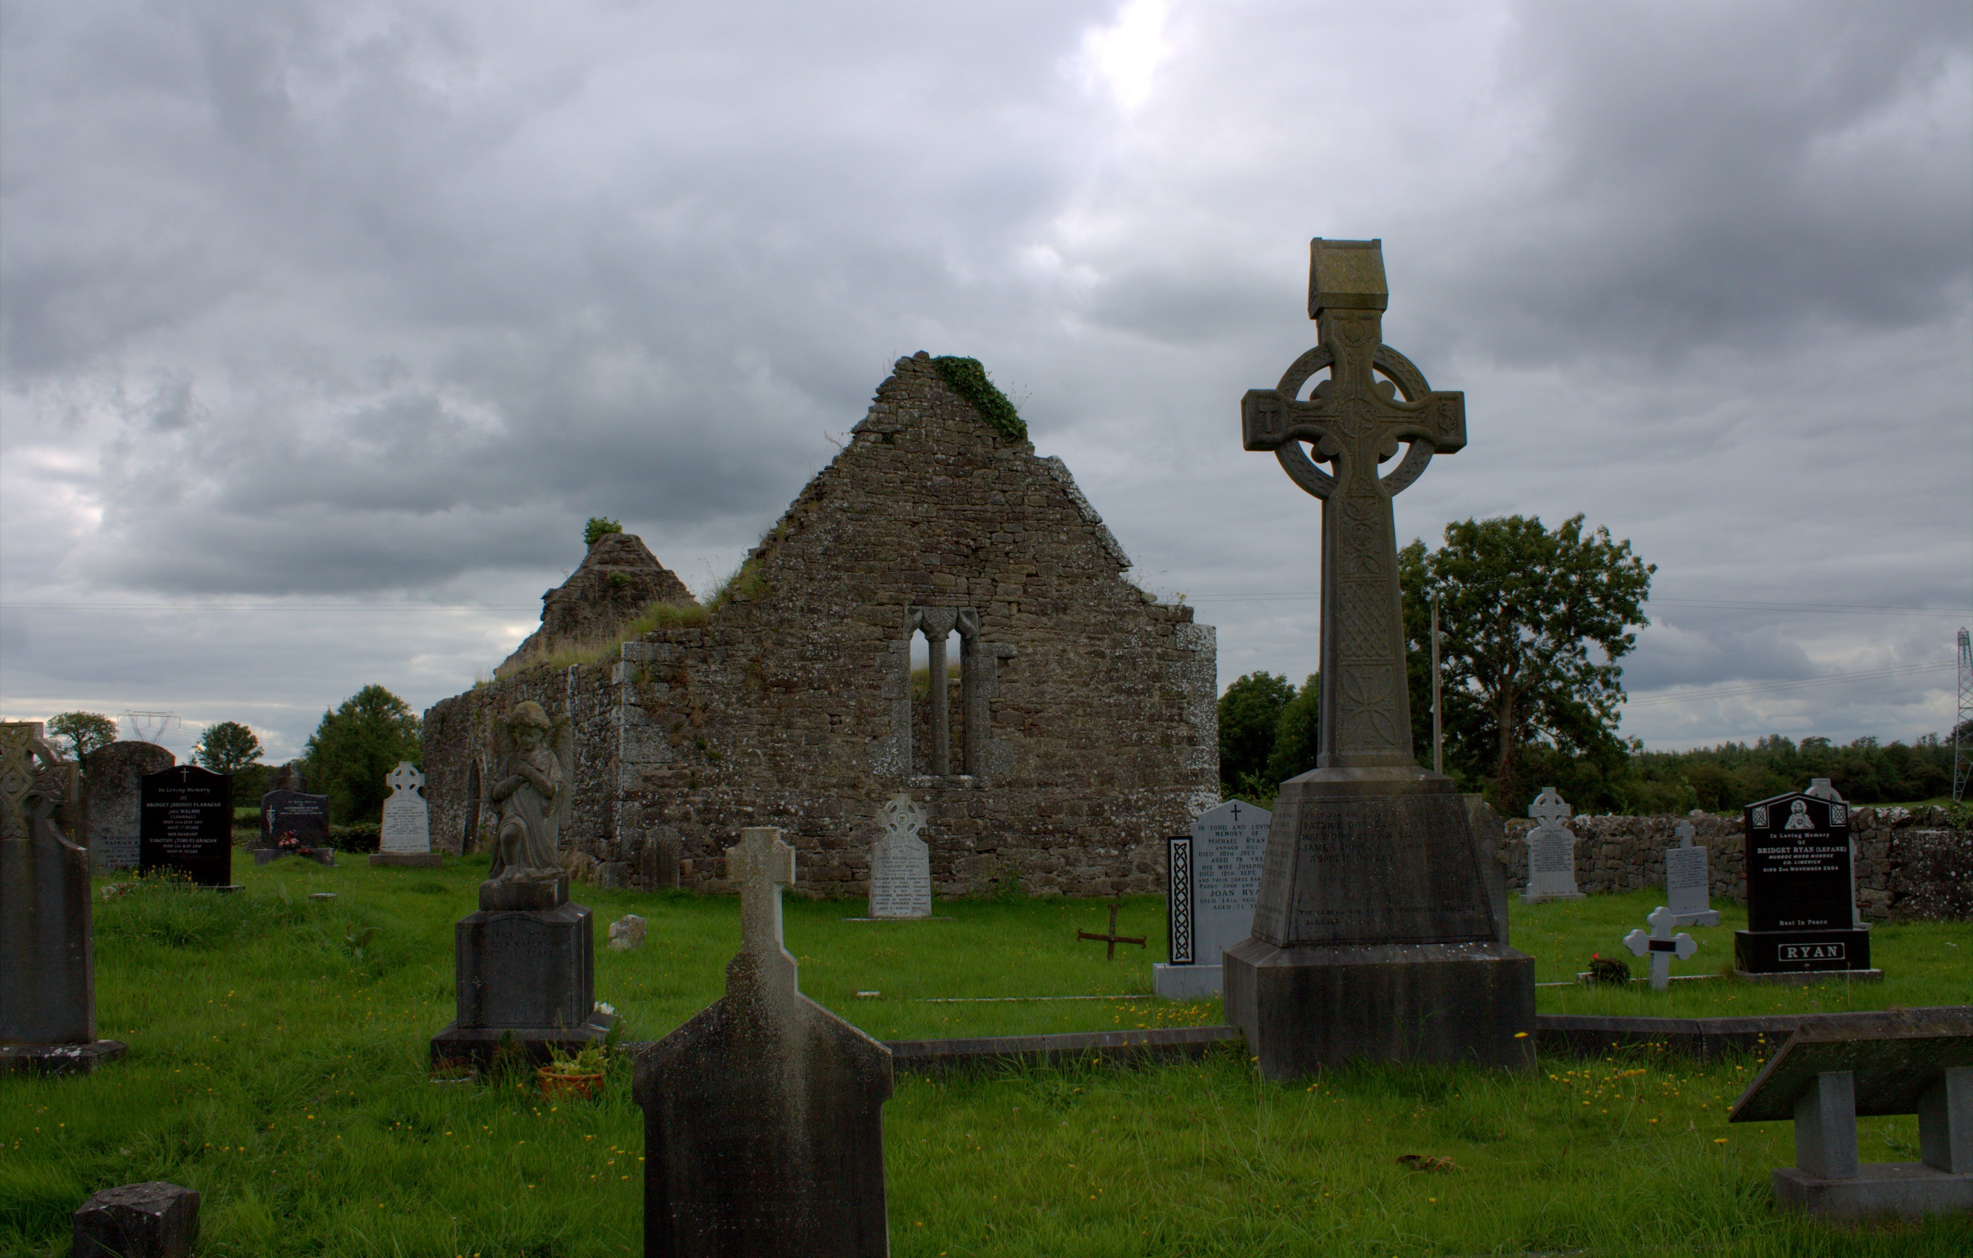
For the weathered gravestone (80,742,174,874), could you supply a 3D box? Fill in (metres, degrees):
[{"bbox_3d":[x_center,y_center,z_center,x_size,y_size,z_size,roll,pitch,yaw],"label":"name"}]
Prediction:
[{"bbox_3d":[-10.047,2.136,18.000,0.980,1.550,0.160,0,-5,-3],"label":"weathered gravestone"}]

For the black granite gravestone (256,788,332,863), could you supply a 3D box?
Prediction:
[{"bbox_3d":[-9.269,2.644,20.500,0.930,0.990,0.260,0,-5,-3],"label":"black granite gravestone"}]

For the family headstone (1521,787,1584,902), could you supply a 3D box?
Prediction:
[{"bbox_3d":[7.508,2.874,20.402,0.870,1.514,0.300,0,-6,-6],"label":"family headstone"}]

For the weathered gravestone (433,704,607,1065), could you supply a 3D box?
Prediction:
[{"bbox_3d":[-2.542,1.404,8.639,0.920,1.967,0.680,0,-6,-6],"label":"weathered gravestone"}]

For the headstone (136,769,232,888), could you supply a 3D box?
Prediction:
[{"bbox_3d":[-8.143,2.008,15.600,0.860,1.220,0.100,-1,-5,0],"label":"headstone"}]

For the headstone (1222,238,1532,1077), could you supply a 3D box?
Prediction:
[{"bbox_3d":[2.077,0.066,8.631,1.470,4.679,0.880,0,-6,-4],"label":"headstone"}]

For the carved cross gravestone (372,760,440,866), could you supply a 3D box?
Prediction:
[{"bbox_3d":[-8.010,2.558,21.200,0.870,1.440,0.250,0,-5,-3],"label":"carved cross gravestone"}]

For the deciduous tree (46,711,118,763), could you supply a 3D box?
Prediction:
[{"bbox_3d":[-79.015,12.153,134.546,6.200,9.841,6.200,3,-7,-30],"label":"deciduous tree"}]

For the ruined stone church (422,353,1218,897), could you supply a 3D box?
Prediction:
[{"bbox_3d":[-4.766,0.854,30.905,9.550,8.113,18.500,3,-7,-27],"label":"ruined stone church"}]

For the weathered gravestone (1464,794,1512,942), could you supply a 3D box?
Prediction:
[{"bbox_3d":[3.605,1.980,11.900,0.880,1.400,0.140,-1,-5,3],"label":"weathered gravestone"}]

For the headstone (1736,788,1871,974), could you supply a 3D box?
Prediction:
[{"bbox_3d":[6.550,2.022,12.300,0.870,1.450,0.270,-1,-5,5],"label":"headstone"}]

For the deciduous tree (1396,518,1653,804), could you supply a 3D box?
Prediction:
[{"bbox_3d":[20.871,1.257,61.000,10.600,11.200,10.000,-1,-5,0],"label":"deciduous tree"}]

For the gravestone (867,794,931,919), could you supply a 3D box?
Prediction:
[{"bbox_3d":[-1.045,2.771,18.710,0.760,1.508,0.160,1,-6,-15],"label":"gravestone"}]

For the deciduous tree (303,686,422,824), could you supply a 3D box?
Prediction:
[{"bbox_3d":[-32.039,6.795,79.762,6.900,7.755,6.900,2,-7,-22],"label":"deciduous tree"}]

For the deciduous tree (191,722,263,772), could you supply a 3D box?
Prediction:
[{"bbox_3d":[-66.355,12.491,134.498,6.000,8.891,6.000,3,-7,-26],"label":"deciduous tree"}]

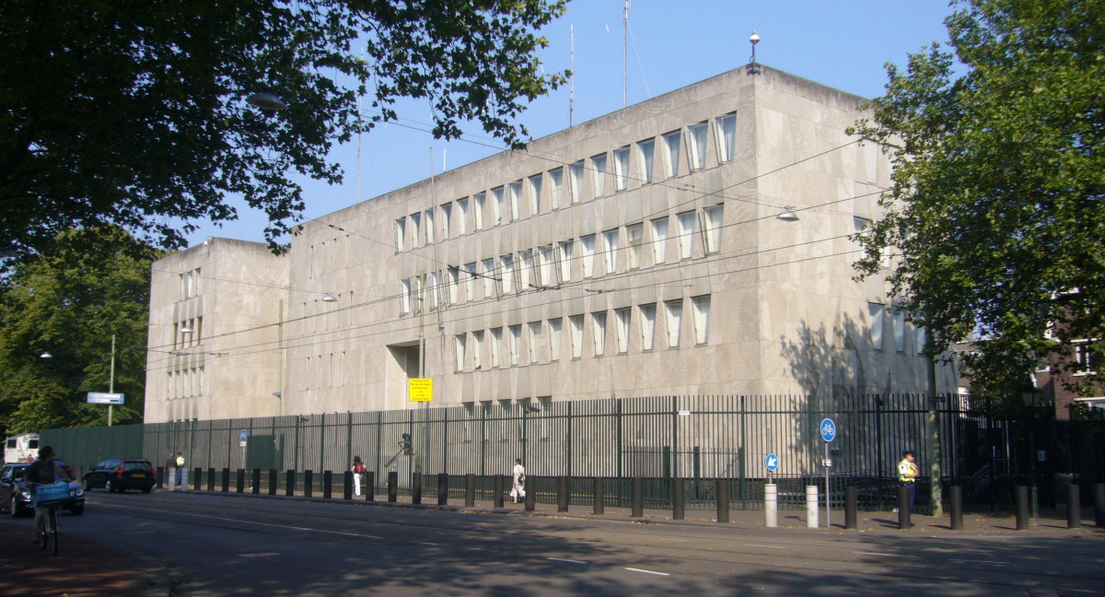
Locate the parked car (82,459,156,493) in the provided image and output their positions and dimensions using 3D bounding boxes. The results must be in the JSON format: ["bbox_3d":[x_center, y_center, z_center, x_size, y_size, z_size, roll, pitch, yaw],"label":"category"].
[{"bbox_3d":[-19.700,8.020,50.550,1.800,1.480,4.680,7,-11,-42],"label":"parked car"}]

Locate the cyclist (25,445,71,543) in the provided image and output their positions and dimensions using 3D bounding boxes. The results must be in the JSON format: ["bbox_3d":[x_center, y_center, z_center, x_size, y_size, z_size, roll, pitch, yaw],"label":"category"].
[{"bbox_3d":[-8.555,3.329,18.958,0.680,1.660,0.950,5,-9,-34],"label":"cyclist"}]

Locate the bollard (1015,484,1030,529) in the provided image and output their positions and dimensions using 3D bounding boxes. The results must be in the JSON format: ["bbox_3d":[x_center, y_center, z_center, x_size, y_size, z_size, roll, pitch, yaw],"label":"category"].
[{"bbox_3d":[11.241,5.014,26.721,0.275,1.030,0.275,0,-8,0],"label":"bollard"}]

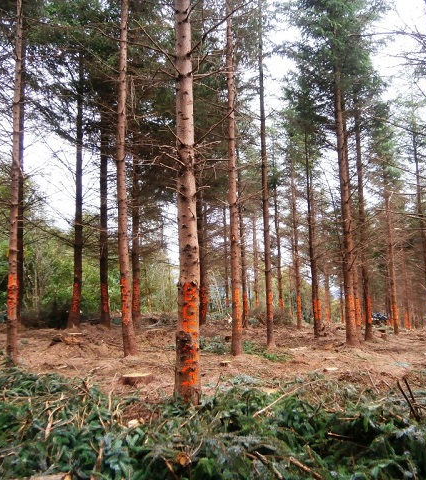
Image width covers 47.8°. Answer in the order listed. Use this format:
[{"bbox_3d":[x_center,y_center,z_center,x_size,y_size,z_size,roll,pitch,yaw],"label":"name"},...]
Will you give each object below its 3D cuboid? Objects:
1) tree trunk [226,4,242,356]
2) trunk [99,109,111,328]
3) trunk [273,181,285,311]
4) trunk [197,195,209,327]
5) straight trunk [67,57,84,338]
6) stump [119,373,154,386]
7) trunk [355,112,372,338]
[{"bbox_3d":[0.502,-1.739,12.194,0.260,9.131,0.260,-1,-7,3],"label":"tree trunk"},{"bbox_3d":[-4.119,-0.930,18.449,0.300,8.459,0.300,-1,-8,-13],"label":"trunk"},{"bbox_3d":[3.519,0.307,25.461,0.240,7.094,0.240,-3,-8,8],"label":"trunk"},{"bbox_3d":[-0.456,0.713,19.867,0.330,5.642,0.330,-1,-7,-1],"label":"trunk"},{"bbox_3d":[-5.114,-2.032,18.189,0.330,10.598,0.330,1,-8,-16],"label":"straight trunk"},{"bbox_3d":[-1.188,2.147,7.511,0.480,0.170,0.480,0,-8,-9],"label":"stump"},{"bbox_3d":[5.773,-0.779,18.493,0.270,9.121,0.270,-3,-8,17],"label":"trunk"}]

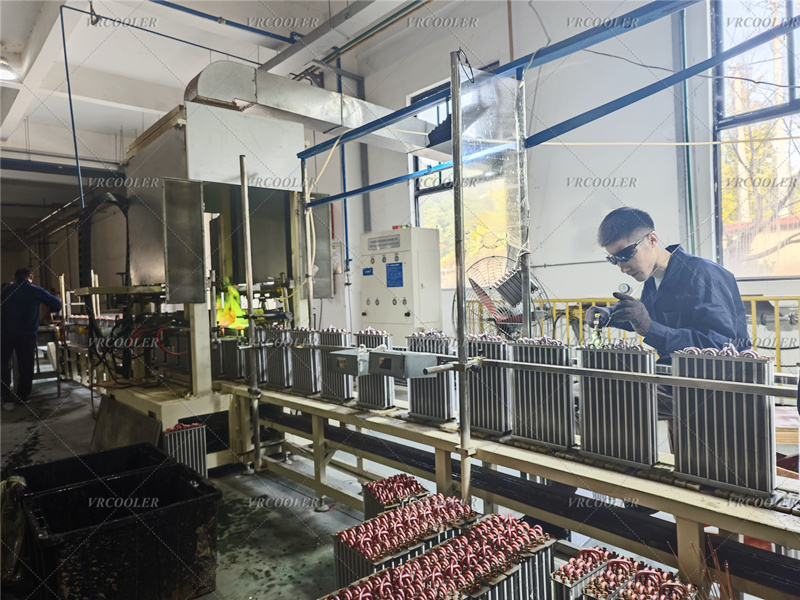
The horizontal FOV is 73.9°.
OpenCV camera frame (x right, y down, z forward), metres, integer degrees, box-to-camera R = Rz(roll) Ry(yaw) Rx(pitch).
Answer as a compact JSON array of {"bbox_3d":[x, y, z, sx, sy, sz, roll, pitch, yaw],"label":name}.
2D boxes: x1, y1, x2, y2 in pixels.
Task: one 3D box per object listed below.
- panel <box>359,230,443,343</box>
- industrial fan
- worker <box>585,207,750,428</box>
[{"bbox_3d":[0.023,0.130,6.426,0.435,1.872,0.912,-3,1,-42],"label":"panel"},{"bbox_3d":[0.660,0.421,3.087,0.500,1.349,0.760,-3,1,-41],"label":"industrial fan"},{"bbox_3d":[1.025,0.373,2.075,0.720,1.450,0.530,-3,1,-27],"label":"worker"}]

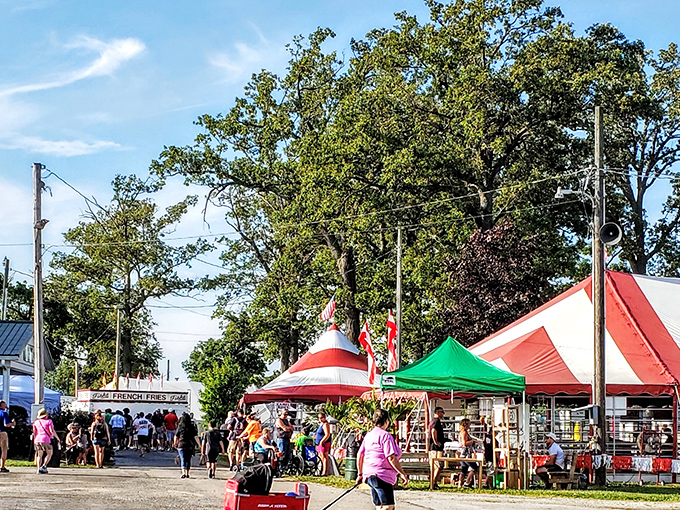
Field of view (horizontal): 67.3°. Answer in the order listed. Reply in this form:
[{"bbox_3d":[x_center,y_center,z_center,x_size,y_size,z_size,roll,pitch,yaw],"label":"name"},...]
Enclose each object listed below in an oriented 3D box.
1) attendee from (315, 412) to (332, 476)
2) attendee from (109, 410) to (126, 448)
[{"bbox_3d":[-0.430,4.935,13.300,0.400,1.640,0.460,3,-10,-21],"label":"attendee"},{"bbox_3d":[-9.759,7.676,22.400,0.600,1.710,0.420,2,-10,-12],"label":"attendee"}]

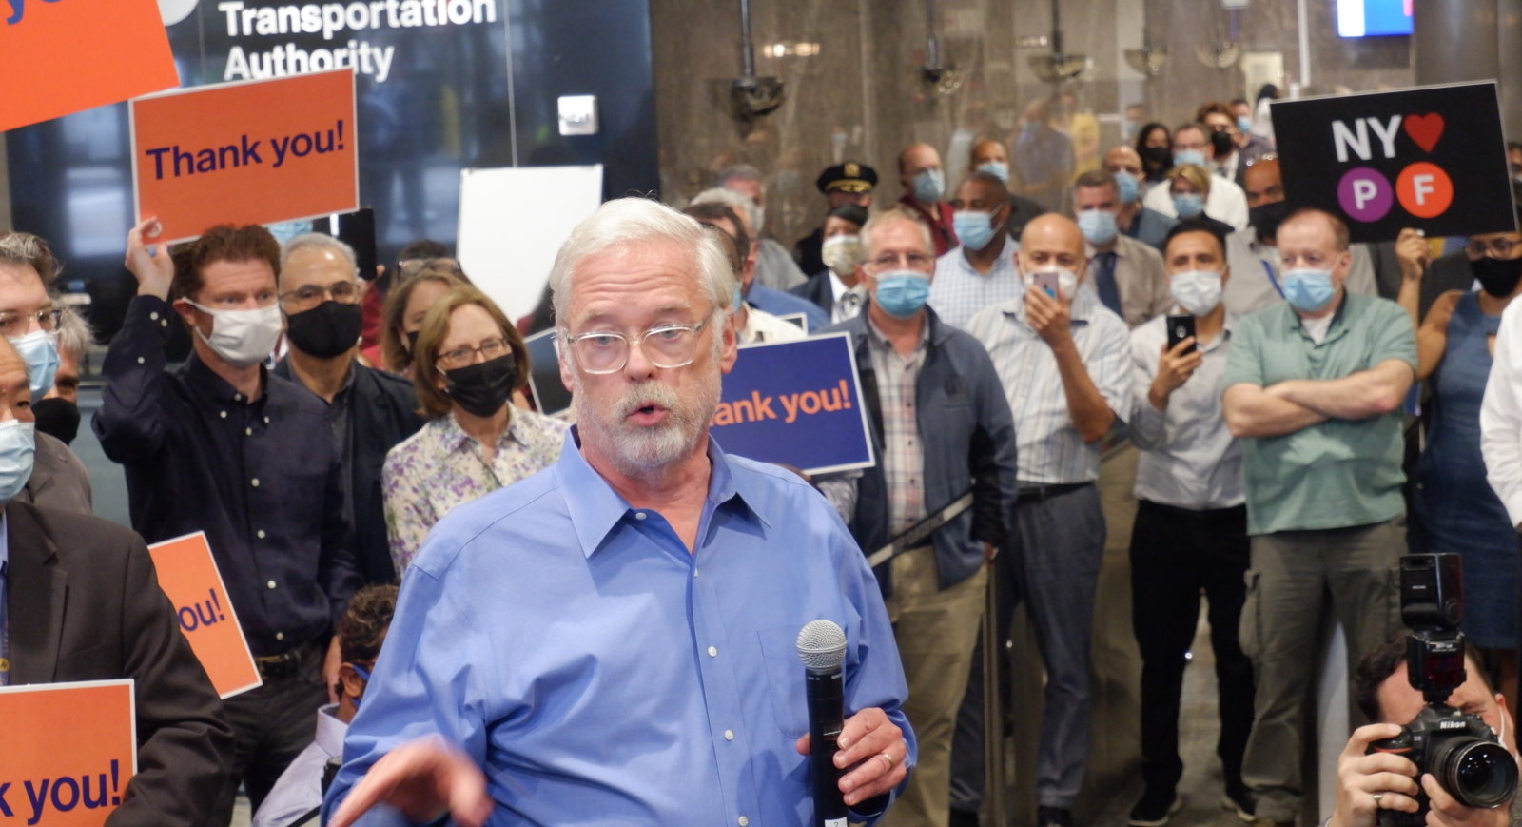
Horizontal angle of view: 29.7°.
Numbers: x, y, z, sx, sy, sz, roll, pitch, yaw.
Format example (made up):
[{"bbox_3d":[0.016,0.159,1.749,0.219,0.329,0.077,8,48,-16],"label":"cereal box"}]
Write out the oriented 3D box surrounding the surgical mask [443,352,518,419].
[{"bbox_3d":[-0.531,-0.053,5.450,0.140,0.125,0.085,-13,6,-17],"label":"surgical mask"}]

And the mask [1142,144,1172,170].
[{"bbox_3d":[2.039,-1.321,14.800,0.140,0.125,0.090,-2,5,3],"label":"mask"}]

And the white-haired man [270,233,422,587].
[{"bbox_3d":[-0.902,0.501,6.289,0.500,1.790,0.320,-4,6,-14],"label":"white-haired man"}]

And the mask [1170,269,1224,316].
[{"bbox_3d":[1.192,-0.331,7.850,0.148,0.125,0.090,-2,6,7],"label":"mask"}]

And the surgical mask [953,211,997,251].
[{"bbox_3d":[0.679,-0.575,9.100,0.143,0.125,0.090,1,7,31],"label":"surgical mask"}]

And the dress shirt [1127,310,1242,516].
[{"bbox_3d":[1.215,-0.011,7.970,0.410,0.560,0.300,-2,6,7],"label":"dress shirt"}]

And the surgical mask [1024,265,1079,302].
[{"bbox_3d":[0.777,-0.344,7.700,0.150,0.120,0.090,-2,6,5],"label":"surgical mask"}]

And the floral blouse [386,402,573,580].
[{"bbox_3d":[-0.545,0.281,5.600,0.420,0.580,0.270,-4,5,-16],"label":"floral blouse"}]

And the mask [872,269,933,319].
[{"bbox_3d":[0.358,-0.301,7.280,0.148,0.125,0.090,-2,6,2],"label":"mask"}]

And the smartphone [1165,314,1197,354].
[{"bbox_3d":[1.114,-0.190,7.600,0.075,0.150,0.010,-1,13,9],"label":"smartphone"}]

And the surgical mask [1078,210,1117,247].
[{"bbox_3d":[1.182,-0.653,10.100,0.145,0.124,0.090,-2,6,6],"label":"surgical mask"}]

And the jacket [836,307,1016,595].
[{"bbox_3d":[0.399,0.099,7.330,0.530,0.750,0.340,-2,7,7],"label":"jacket"}]

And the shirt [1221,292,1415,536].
[{"bbox_3d":[1.476,0.002,7.600,0.490,0.630,0.360,-1,5,17],"label":"shirt"}]

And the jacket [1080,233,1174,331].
[{"bbox_3d":[1.231,-0.319,10.500,0.520,0.680,0.310,-2,5,6],"label":"jacket"}]

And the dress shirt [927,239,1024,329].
[{"bbox_3d":[0.729,-0.253,9.500,0.500,0.660,0.300,-1,7,14],"label":"dress shirt"}]

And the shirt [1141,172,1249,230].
[{"bbox_3d":[1.940,-0.733,12.800,0.500,0.660,0.300,-2,7,8],"label":"shirt"}]

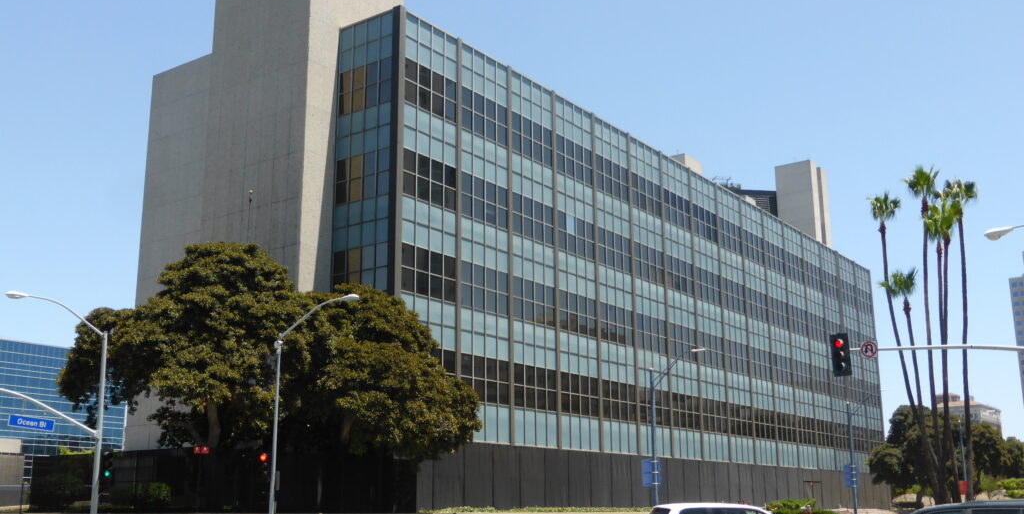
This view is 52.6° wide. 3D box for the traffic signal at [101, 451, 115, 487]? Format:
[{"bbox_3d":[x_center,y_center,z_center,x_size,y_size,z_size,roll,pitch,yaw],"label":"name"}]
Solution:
[{"bbox_3d":[-15.391,8.009,39.300,0.360,1.290,0.560,-10,-17,35],"label":"traffic signal"}]

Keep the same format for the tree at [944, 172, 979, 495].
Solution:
[{"bbox_3d":[42.434,7.788,95.777,4.190,31.170,3.500,-6,-15,23],"label":"tree"}]

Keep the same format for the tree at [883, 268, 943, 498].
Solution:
[{"bbox_3d":[37.120,12.114,95.904,4.150,22.880,3.600,-6,-15,20],"label":"tree"}]

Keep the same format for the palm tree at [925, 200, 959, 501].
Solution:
[{"bbox_3d":[40.474,8.739,95.309,3.570,29.120,3.500,-6,-15,22],"label":"palm tree"}]

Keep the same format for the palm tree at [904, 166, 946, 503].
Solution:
[{"bbox_3d":[39.367,7.105,96.181,3.670,32.720,3.500,-6,-15,22],"label":"palm tree"}]

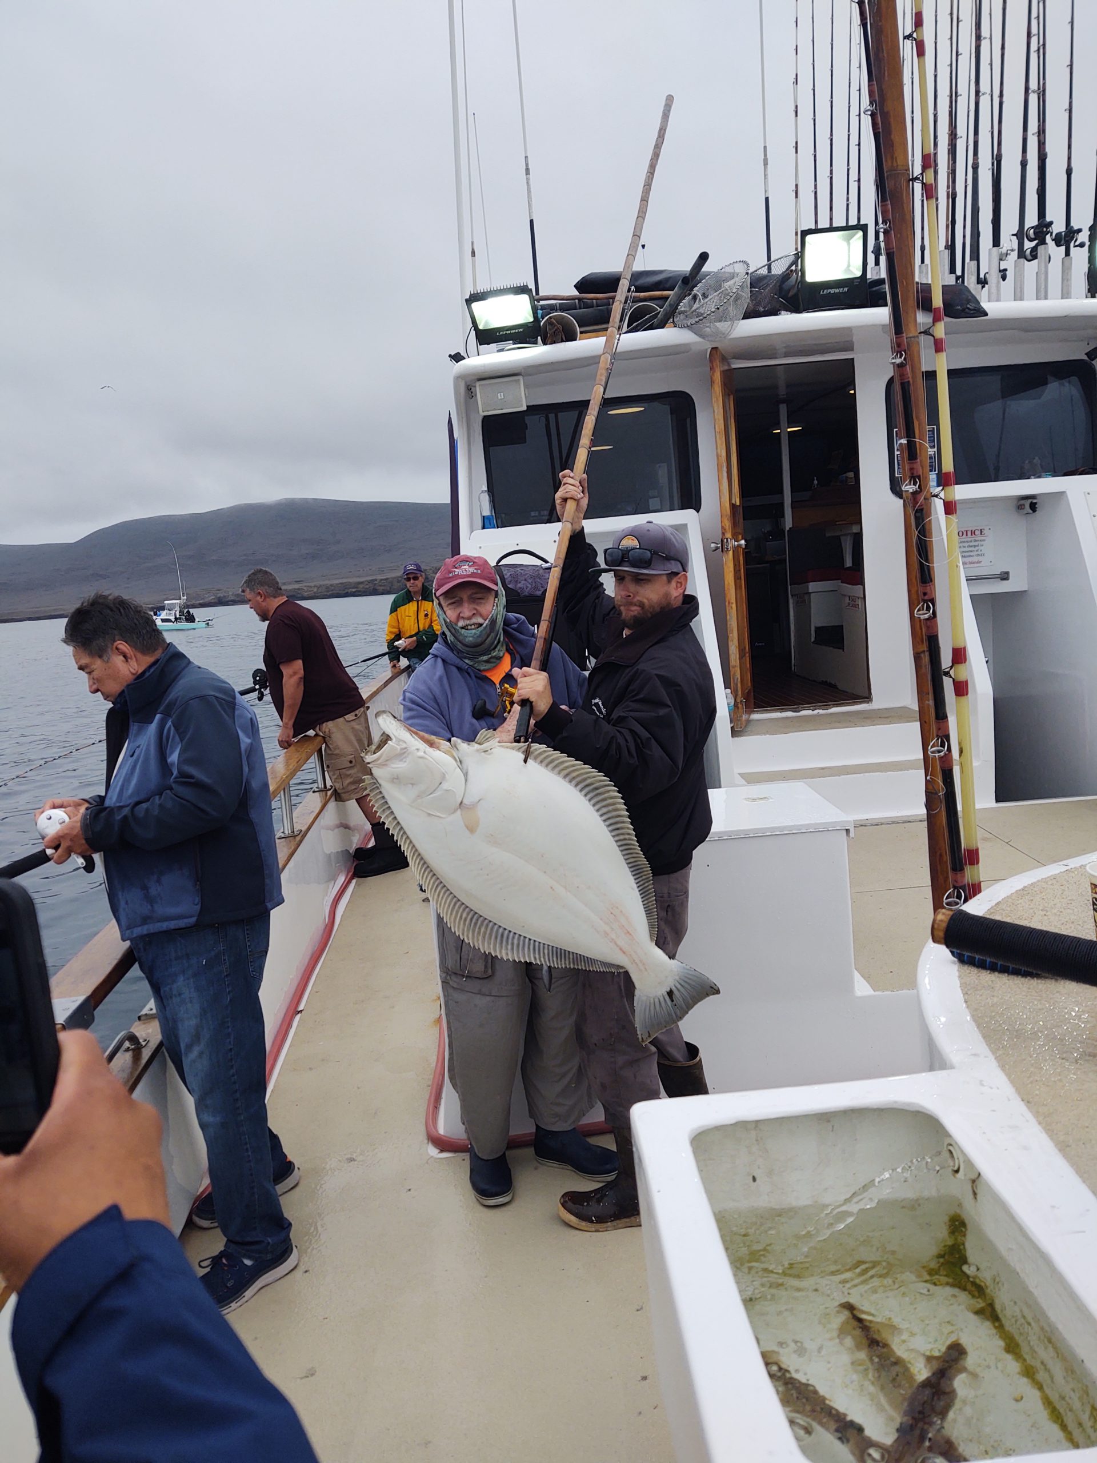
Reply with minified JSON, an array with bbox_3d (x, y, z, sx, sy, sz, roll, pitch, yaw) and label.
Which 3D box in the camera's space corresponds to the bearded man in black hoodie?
[{"bbox_3d":[0.186,0.281,3.121,0.500,1.975,0.570,-9,9,-36],"label":"bearded man in black hoodie"}]

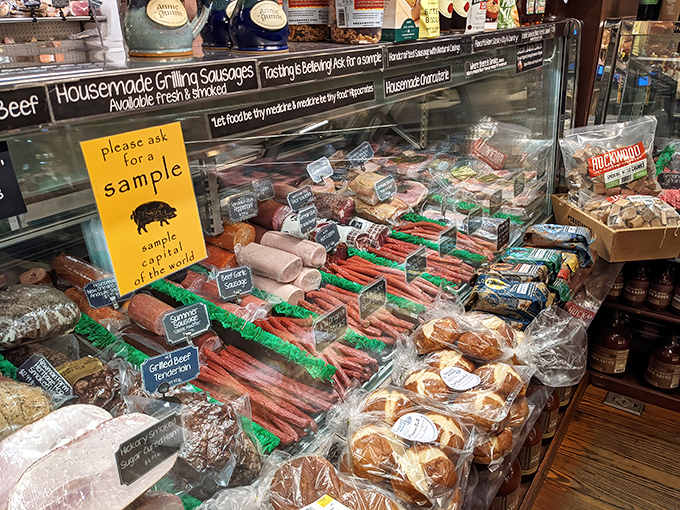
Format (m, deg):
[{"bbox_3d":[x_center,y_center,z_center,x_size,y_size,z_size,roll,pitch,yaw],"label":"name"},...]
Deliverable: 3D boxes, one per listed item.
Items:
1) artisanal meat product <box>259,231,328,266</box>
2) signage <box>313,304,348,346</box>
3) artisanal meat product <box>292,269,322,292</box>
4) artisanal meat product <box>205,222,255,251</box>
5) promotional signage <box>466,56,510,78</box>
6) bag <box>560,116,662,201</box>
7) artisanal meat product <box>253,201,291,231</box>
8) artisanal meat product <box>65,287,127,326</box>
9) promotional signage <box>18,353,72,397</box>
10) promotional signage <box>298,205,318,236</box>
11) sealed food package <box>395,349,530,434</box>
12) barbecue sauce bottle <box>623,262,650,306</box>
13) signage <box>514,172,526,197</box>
[{"bbox_3d":[-0.137,-0.022,1.543,0.205,0.072,0.072,16,29,33],"label":"artisanal meat product"},{"bbox_3d":[-0.019,0.152,1.120,0.006,0.077,0.104,14,29,38],"label":"signage"},{"bbox_3d":[-0.131,0.040,1.322,0.155,0.057,0.057,16,30,32],"label":"artisanal meat product"},{"bbox_3d":[-0.366,-0.082,1.650,0.200,0.077,0.077,16,29,33],"label":"artisanal meat product"},{"bbox_3d":[0.382,-0.486,1.359,0.004,0.034,0.265,11,27,36],"label":"promotional signage"},{"bbox_3d":[1.012,-0.349,1.980,0.330,0.330,0.110,2,18,17],"label":"bag"},{"bbox_3d":[-0.241,-0.131,1.541,0.180,0.062,0.062,16,30,32],"label":"artisanal meat product"},{"bbox_3d":[-0.599,0.127,1.310,0.240,0.048,0.052,20,32,32],"label":"artisanal meat product"},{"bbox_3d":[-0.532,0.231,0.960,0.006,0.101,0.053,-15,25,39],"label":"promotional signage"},{"bbox_3d":[-0.095,-0.104,1.600,0.006,0.075,0.099,9,26,29],"label":"promotional signage"},{"bbox_3d":[0.245,0.269,1.060,0.230,0.070,0.190,20,32,32],"label":"sealed food package"},{"bbox_3d":[1.001,0.087,1.774,0.086,0.155,0.086,16,29,33],"label":"barbecue sauce bottle"},{"bbox_3d":[0.631,-0.243,1.860,0.006,0.073,0.097,14,28,37],"label":"signage"}]

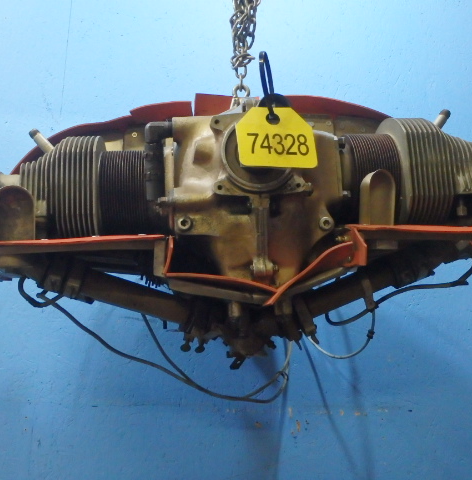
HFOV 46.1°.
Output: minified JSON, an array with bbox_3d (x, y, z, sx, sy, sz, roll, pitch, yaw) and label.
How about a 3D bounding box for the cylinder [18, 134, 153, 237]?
[{"bbox_3d":[-0.214,-0.075,0.835,0.190,0.163,0.163,-2,-3,-5],"label":"cylinder"}]

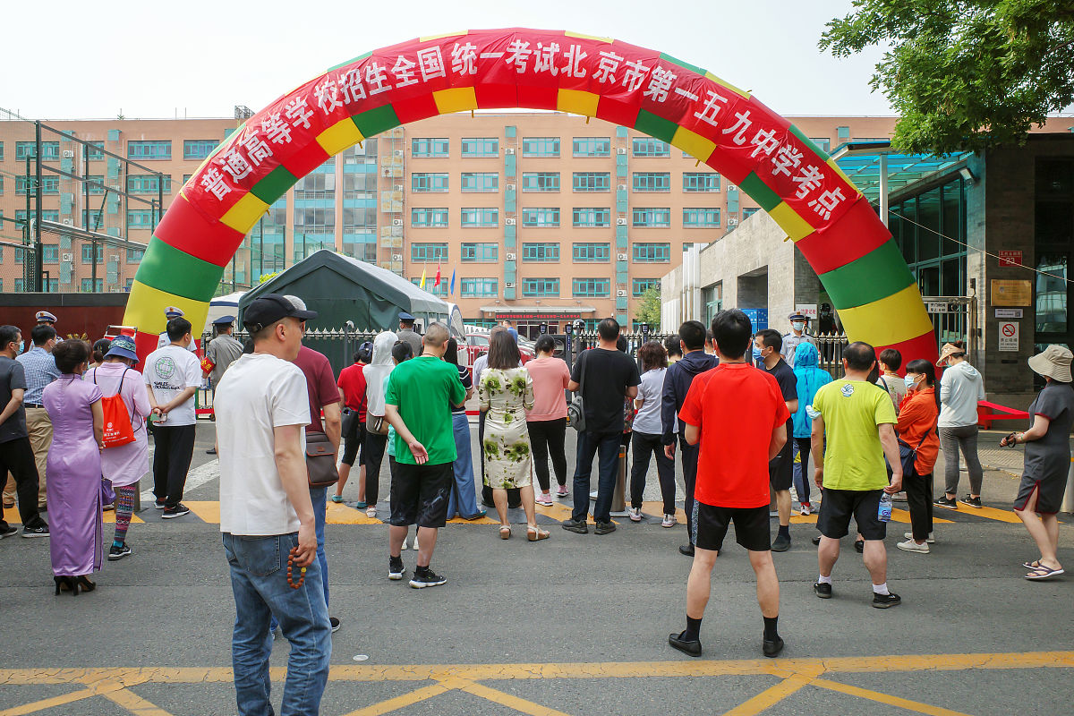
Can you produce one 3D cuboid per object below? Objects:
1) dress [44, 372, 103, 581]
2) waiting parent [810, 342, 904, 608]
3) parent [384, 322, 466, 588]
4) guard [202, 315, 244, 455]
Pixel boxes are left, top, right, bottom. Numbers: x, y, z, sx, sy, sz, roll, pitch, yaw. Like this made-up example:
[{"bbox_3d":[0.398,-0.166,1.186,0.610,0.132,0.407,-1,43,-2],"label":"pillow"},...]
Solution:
[{"bbox_3d":[-2.942,0.741,5.262,0.390,1.276,0.290,0,2,5],"label":"dress"},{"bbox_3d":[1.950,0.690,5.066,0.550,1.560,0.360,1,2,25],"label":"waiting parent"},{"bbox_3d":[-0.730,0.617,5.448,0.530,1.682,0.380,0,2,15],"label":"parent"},{"bbox_3d":[-4.206,0.360,11.204,0.550,1.833,0.360,0,2,-13],"label":"guard"}]

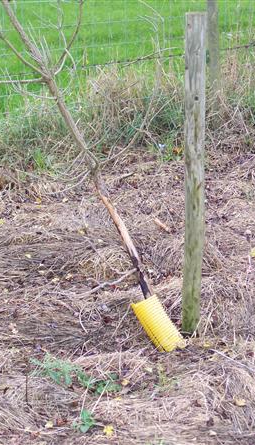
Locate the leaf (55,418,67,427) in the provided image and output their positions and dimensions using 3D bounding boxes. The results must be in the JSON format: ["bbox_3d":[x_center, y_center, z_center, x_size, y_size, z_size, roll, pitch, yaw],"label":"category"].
[{"bbox_3d":[-0.218,0.660,4.405,0.038,0.014,0.035,0,15,0],"label":"leaf"}]

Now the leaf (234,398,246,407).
[{"bbox_3d":[0.383,0.616,4.572,0.040,0.015,0.035,0,15,0],"label":"leaf"}]

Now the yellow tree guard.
[{"bbox_3d":[0.119,0.396,5.170,0.102,0.222,0.102,-29,2,15],"label":"yellow tree guard"}]

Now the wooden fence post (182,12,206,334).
[{"bbox_3d":[0.255,-0.174,5.138,0.074,1.260,0.074,1,15,6],"label":"wooden fence post"}]

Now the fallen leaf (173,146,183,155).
[{"bbox_3d":[0.333,-0.470,8.714,0.063,0.040,0.050,0,15,0],"label":"fallen leaf"}]

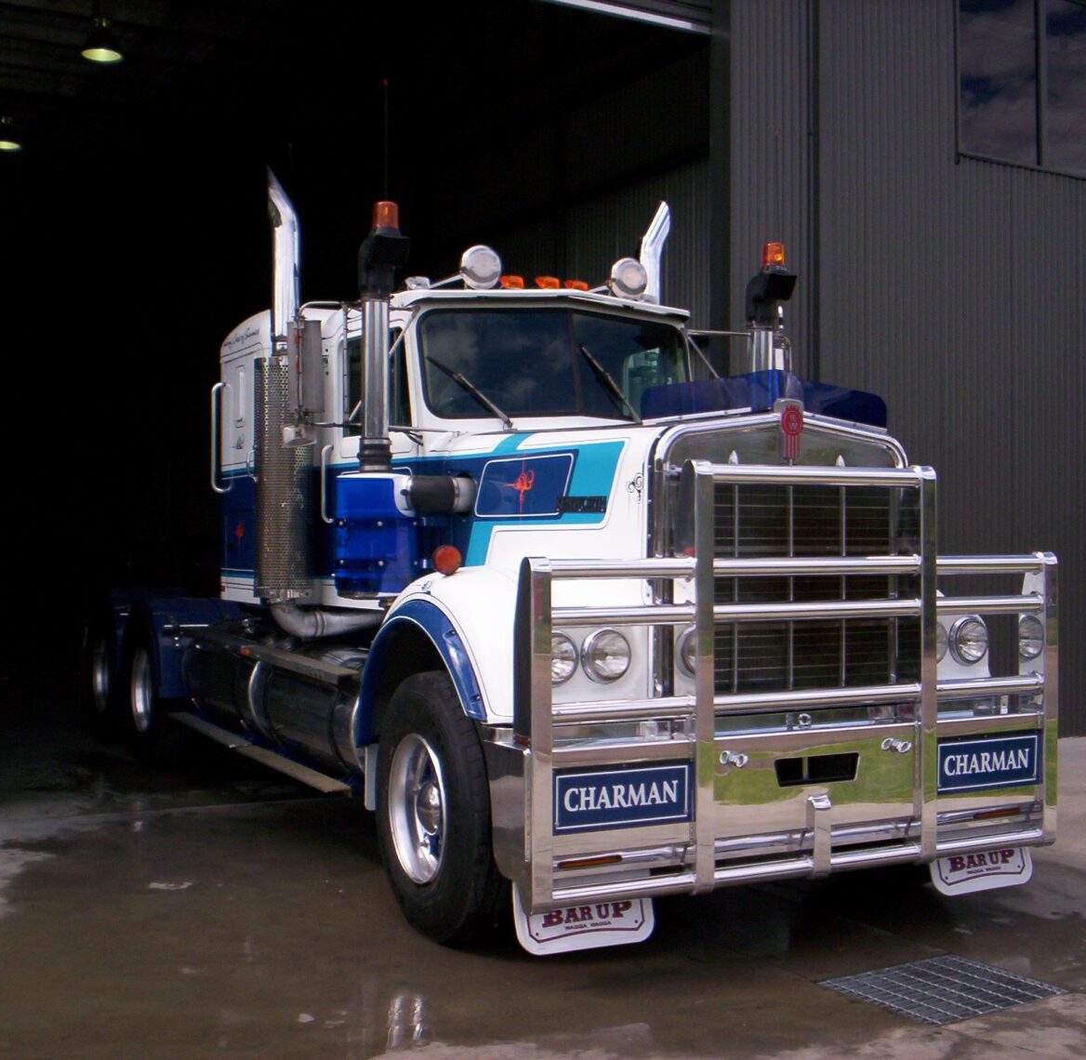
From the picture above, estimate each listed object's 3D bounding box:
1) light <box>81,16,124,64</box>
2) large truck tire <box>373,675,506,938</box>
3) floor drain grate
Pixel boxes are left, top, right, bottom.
[{"bbox_3d":[-4.780,-5.350,16.500,0.460,0.440,0.460,0,0,0],"label":"light"},{"bbox_3d":[-0.388,1.099,6.018,0.280,1.060,1.060,0,-1,-25],"label":"large truck tire"},{"bbox_3d":[1.425,1.635,5.420,0.650,0.030,0.560,0,0,-31],"label":"floor drain grate"}]

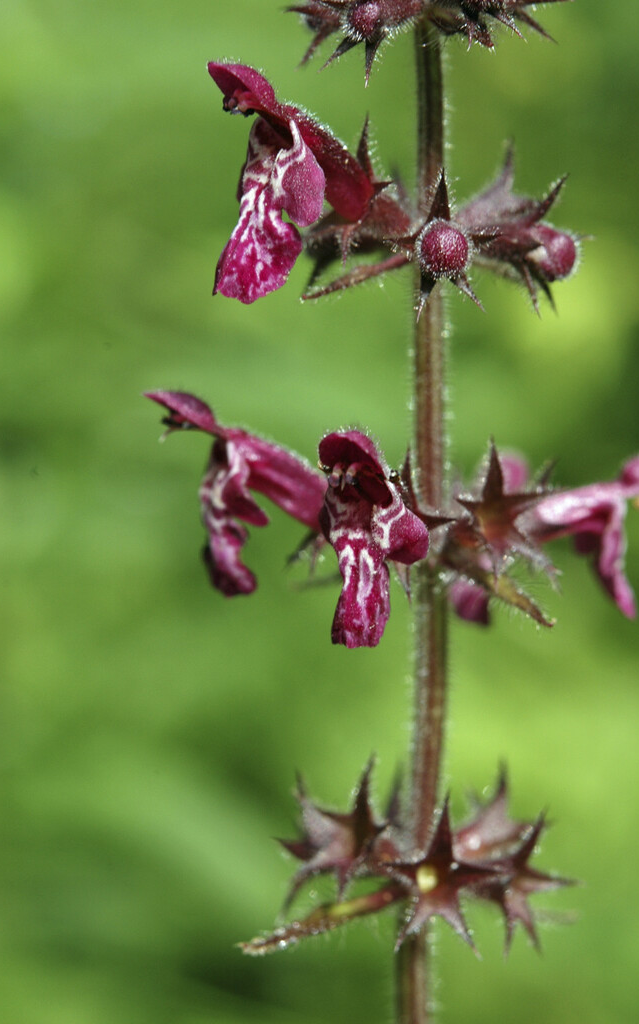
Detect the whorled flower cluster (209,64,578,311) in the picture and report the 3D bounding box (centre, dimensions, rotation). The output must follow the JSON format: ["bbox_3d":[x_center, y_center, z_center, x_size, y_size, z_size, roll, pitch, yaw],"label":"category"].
[{"bbox_3d":[0.004,-0.019,0.149,0.021,0.014,0.018,1,5,0],"label":"whorled flower cluster"}]

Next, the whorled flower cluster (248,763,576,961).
[{"bbox_3d":[0.005,0.021,0.152,0.019,0.010,0.017,1,5,0],"label":"whorled flower cluster"}]

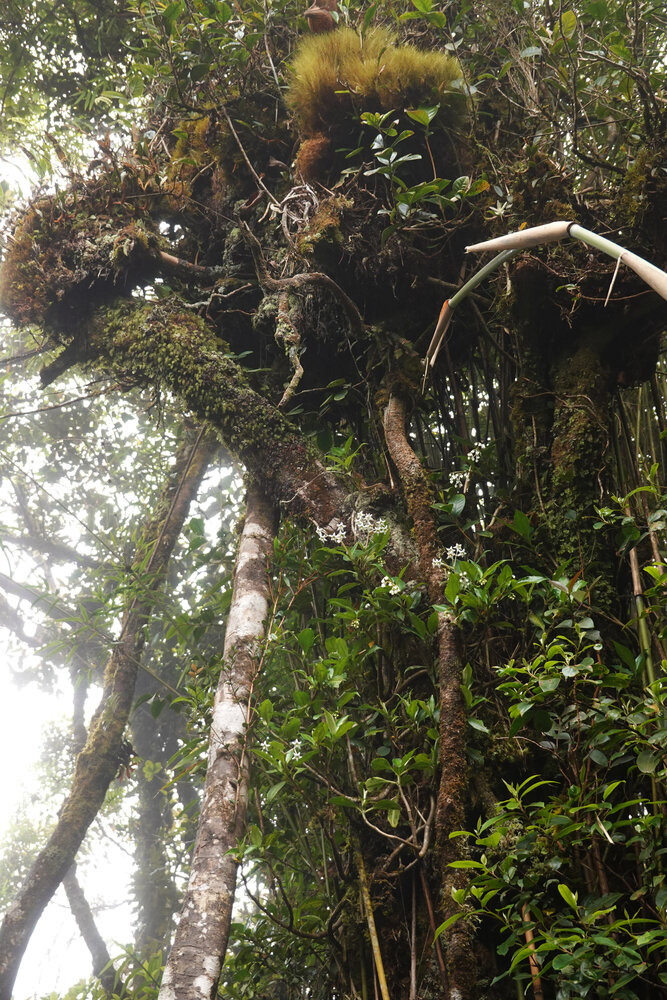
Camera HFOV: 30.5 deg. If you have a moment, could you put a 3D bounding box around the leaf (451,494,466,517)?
[{"bbox_3d":[0.338,0.015,3.300,0.043,0.067,0.016,11,-14,8],"label":"leaf"}]

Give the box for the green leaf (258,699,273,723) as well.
[{"bbox_3d":[-0.178,0.551,3.200,0.039,0.069,0.016,-1,-14,-4],"label":"green leaf"}]

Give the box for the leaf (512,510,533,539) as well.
[{"bbox_3d":[0.526,0.068,3.400,0.047,0.091,0.016,-27,-14,2],"label":"leaf"}]

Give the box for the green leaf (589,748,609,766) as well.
[{"bbox_3d":[0.650,0.632,3.000,0.062,0.033,0.016,42,-9,14],"label":"green leaf"}]

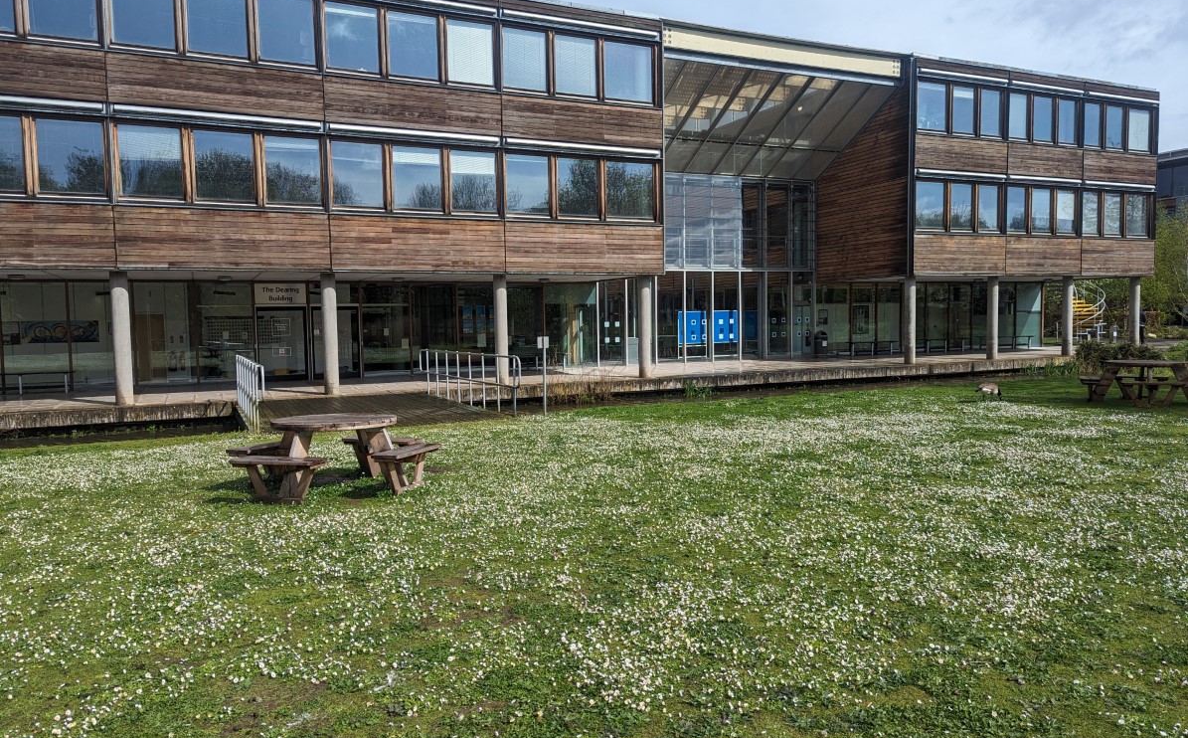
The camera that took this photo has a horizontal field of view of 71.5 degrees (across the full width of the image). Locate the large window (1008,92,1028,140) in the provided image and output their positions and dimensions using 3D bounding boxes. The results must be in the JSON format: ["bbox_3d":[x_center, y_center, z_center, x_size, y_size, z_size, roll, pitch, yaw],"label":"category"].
[{"bbox_3d":[15.084,-8.947,29.310,0.976,1.571,0.150,-3,4,-23],"label":"large window"}]

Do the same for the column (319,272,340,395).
[{"bbox_3d":[-6.276,-0.851,19.614,0.340,2.830,0.340,-3,4,-24],"label":"column"}]

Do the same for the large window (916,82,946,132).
[{"bbox_3d":[10.923,-8.481,26.658,1.200,1.470,0.100,-3,4,-24],"label":"large window"}]

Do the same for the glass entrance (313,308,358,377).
[{"bbox_3d":[-7.532,-0.777,24.067,1.216,1.994,0.100,-3,4,-26],"label":"glass entrance"}]

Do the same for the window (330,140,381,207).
[{"bbox_3d":[-5.770,-4.715,20.065,1.180,1.554,0.150,-3,4,-25],"label":"window"}]

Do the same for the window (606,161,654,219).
[{"bbox_3d":[1.029,-5.051,23.291,1.485,1.540,0.100,-3,4,-25],"label":"window"}]

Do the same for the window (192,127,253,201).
[{"bbox_3d":[-7.930,-4.340,17.665,1.104,1.485,0.120,-3,4,-26],"label":"window"}]

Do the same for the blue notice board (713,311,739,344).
[{"bbox_3d":[5.429,-1.739,33.950,1.270,1.290,0.060,-3,4,-24],"label":"blue notice board"}]

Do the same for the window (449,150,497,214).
[{"bbox_3d":[-3.001,-4.675,20.582,1.180,1.470,0.100,-3,4,-24],"label":"window"}]

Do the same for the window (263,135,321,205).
[{"bbox_3d":[-7.074,-4.666,19.429,1.258,1.540,0.100,-3,4,-25],"label":"window"}]

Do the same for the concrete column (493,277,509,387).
[{"bbox_3d":[-2.366,-0.997,21.020,0.317,2.833,0.317,-1,4,0],"label":"concrete column"}]

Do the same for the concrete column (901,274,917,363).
[{"bbox_3d":[10.406,-1.586,27.128,0.340,2.810,0.340,-3,4,-24],"label":"concrete column"}]

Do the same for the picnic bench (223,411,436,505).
[{"bbox_3d":[-2.752,0.900,8.766,2.060,0.750,2.060,0,4,18],"label":"picnic bench"}]

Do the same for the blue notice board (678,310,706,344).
[{"bbox_3d":[3.901,-1.630,32.600,1.240,1.280,0.060,-3,4,-25],"label":"blue notice board"}]

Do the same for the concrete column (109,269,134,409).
[{"bbox_3d":[-10.802,-0.696,18.889,0.360,3.014,0.360,-3,4,-25],"label":"concrete column"}]

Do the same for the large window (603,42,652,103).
[{"bbox_3d":[0.901,-7.802,21.727,1.460,1.430,0.120,-3,4,-26],"label":"large window"}]

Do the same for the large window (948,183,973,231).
[{"bbox_3d":[12.655,-5.598,28.453,1.055,1.571,0.150,-3,4,-23],"label":"large window"}]

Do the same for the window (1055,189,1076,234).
[{"bbox_3d":[16.830,-5.576,29.433,1.000,1.470,0.100,-3,4,-24],"label":"window"}]

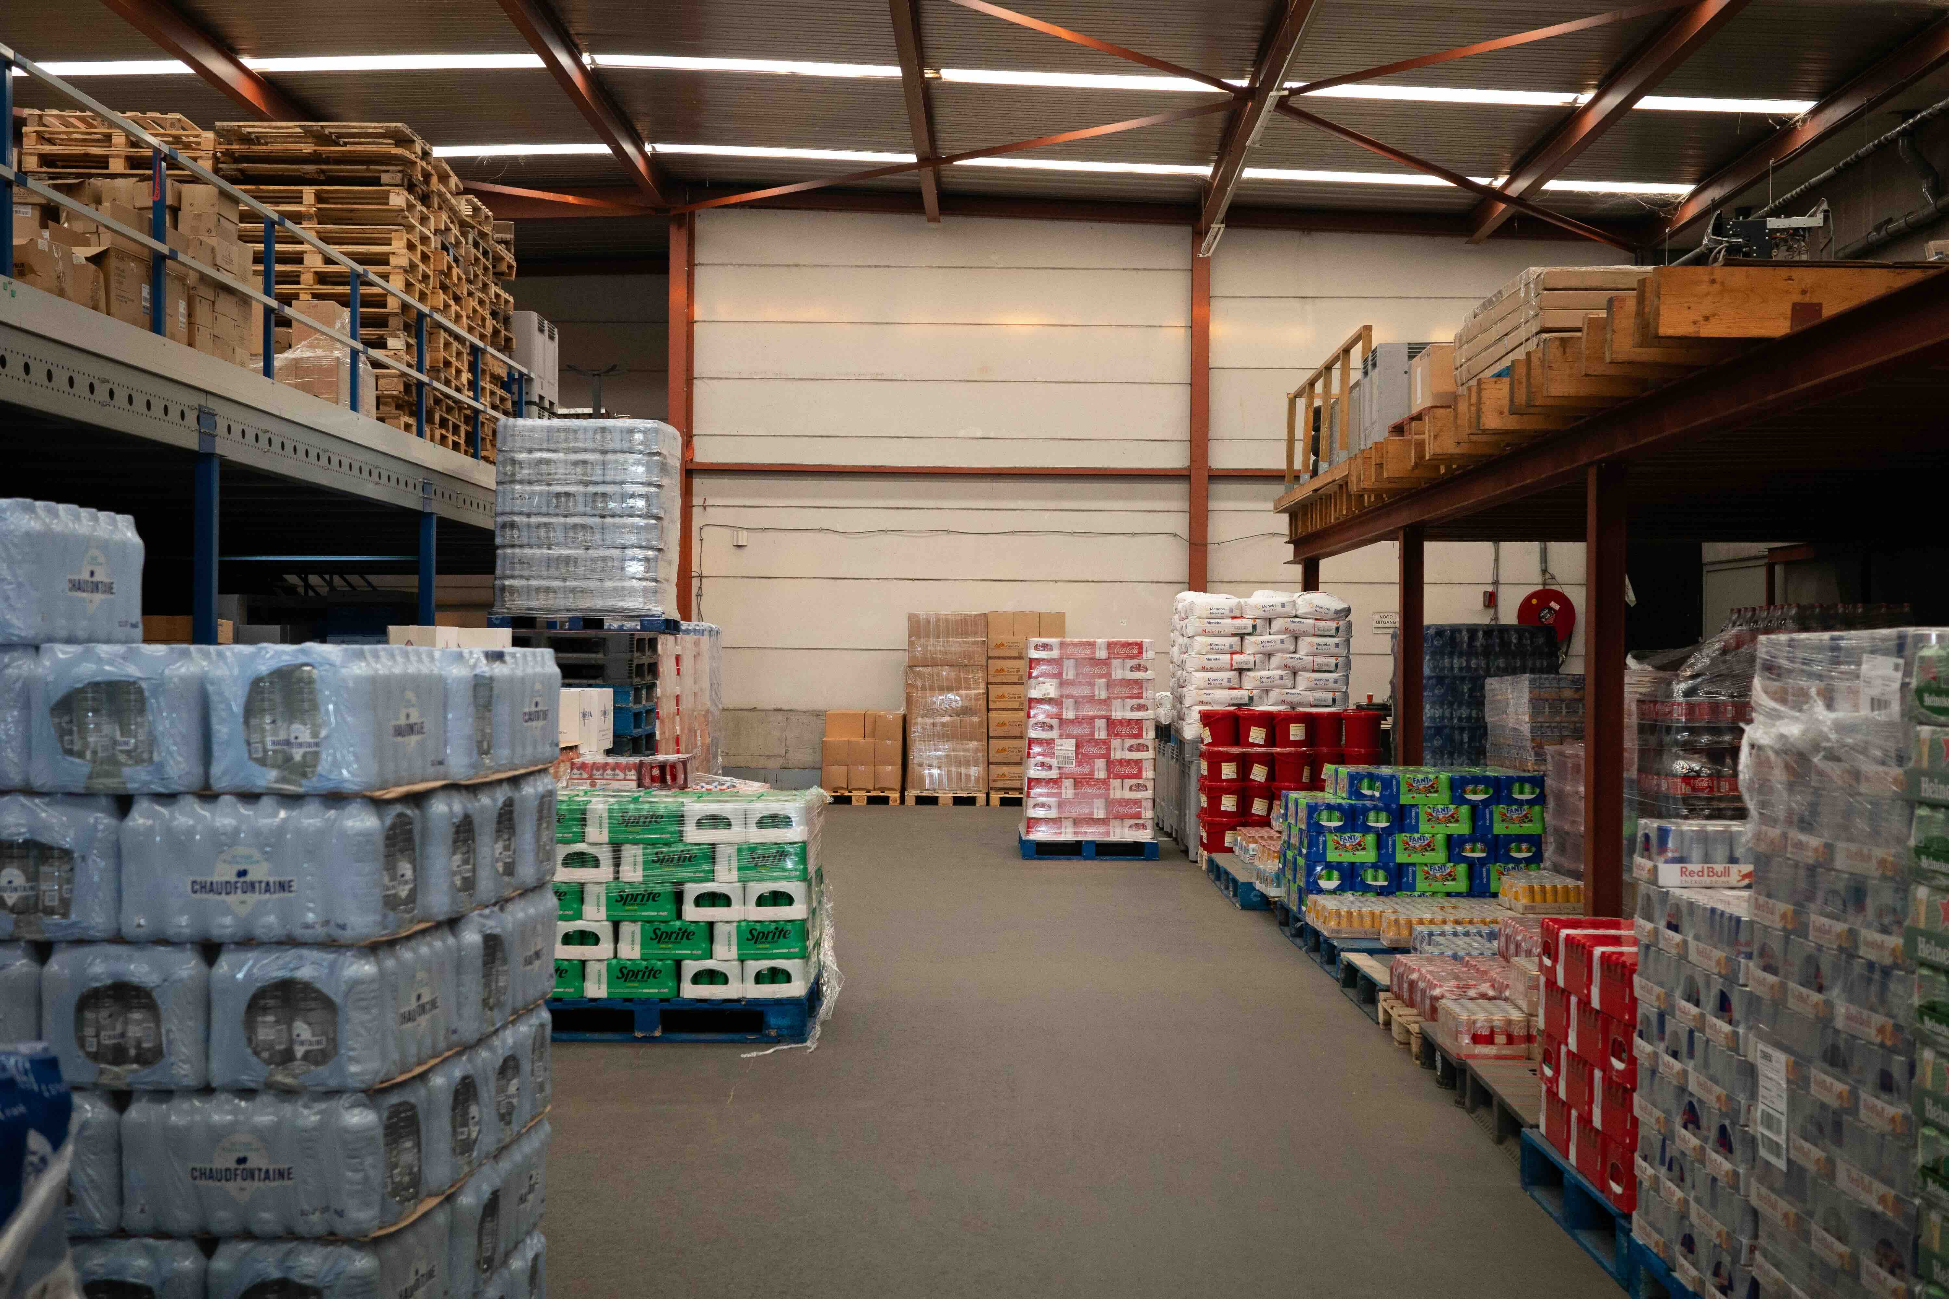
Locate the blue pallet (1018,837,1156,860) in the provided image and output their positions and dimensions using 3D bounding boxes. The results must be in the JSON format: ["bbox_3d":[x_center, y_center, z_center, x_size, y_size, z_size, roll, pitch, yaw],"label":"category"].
[{"bbox_3d":[0.863,1.478,16.480,1.000,0.162,1.200,1,0,1],"label":"blue pallet"}]

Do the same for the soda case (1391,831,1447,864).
[{"bbox_3d":[2.196,0.995,10.932,0.348,0.147,0.232,1,0,1],"label":"soda case"}]

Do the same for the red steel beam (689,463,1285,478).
[{"bbox_3d":[0.134,-1.852,22.500,6.300,0.085,0.140,1,0,1],"label":"red steel beam"}]

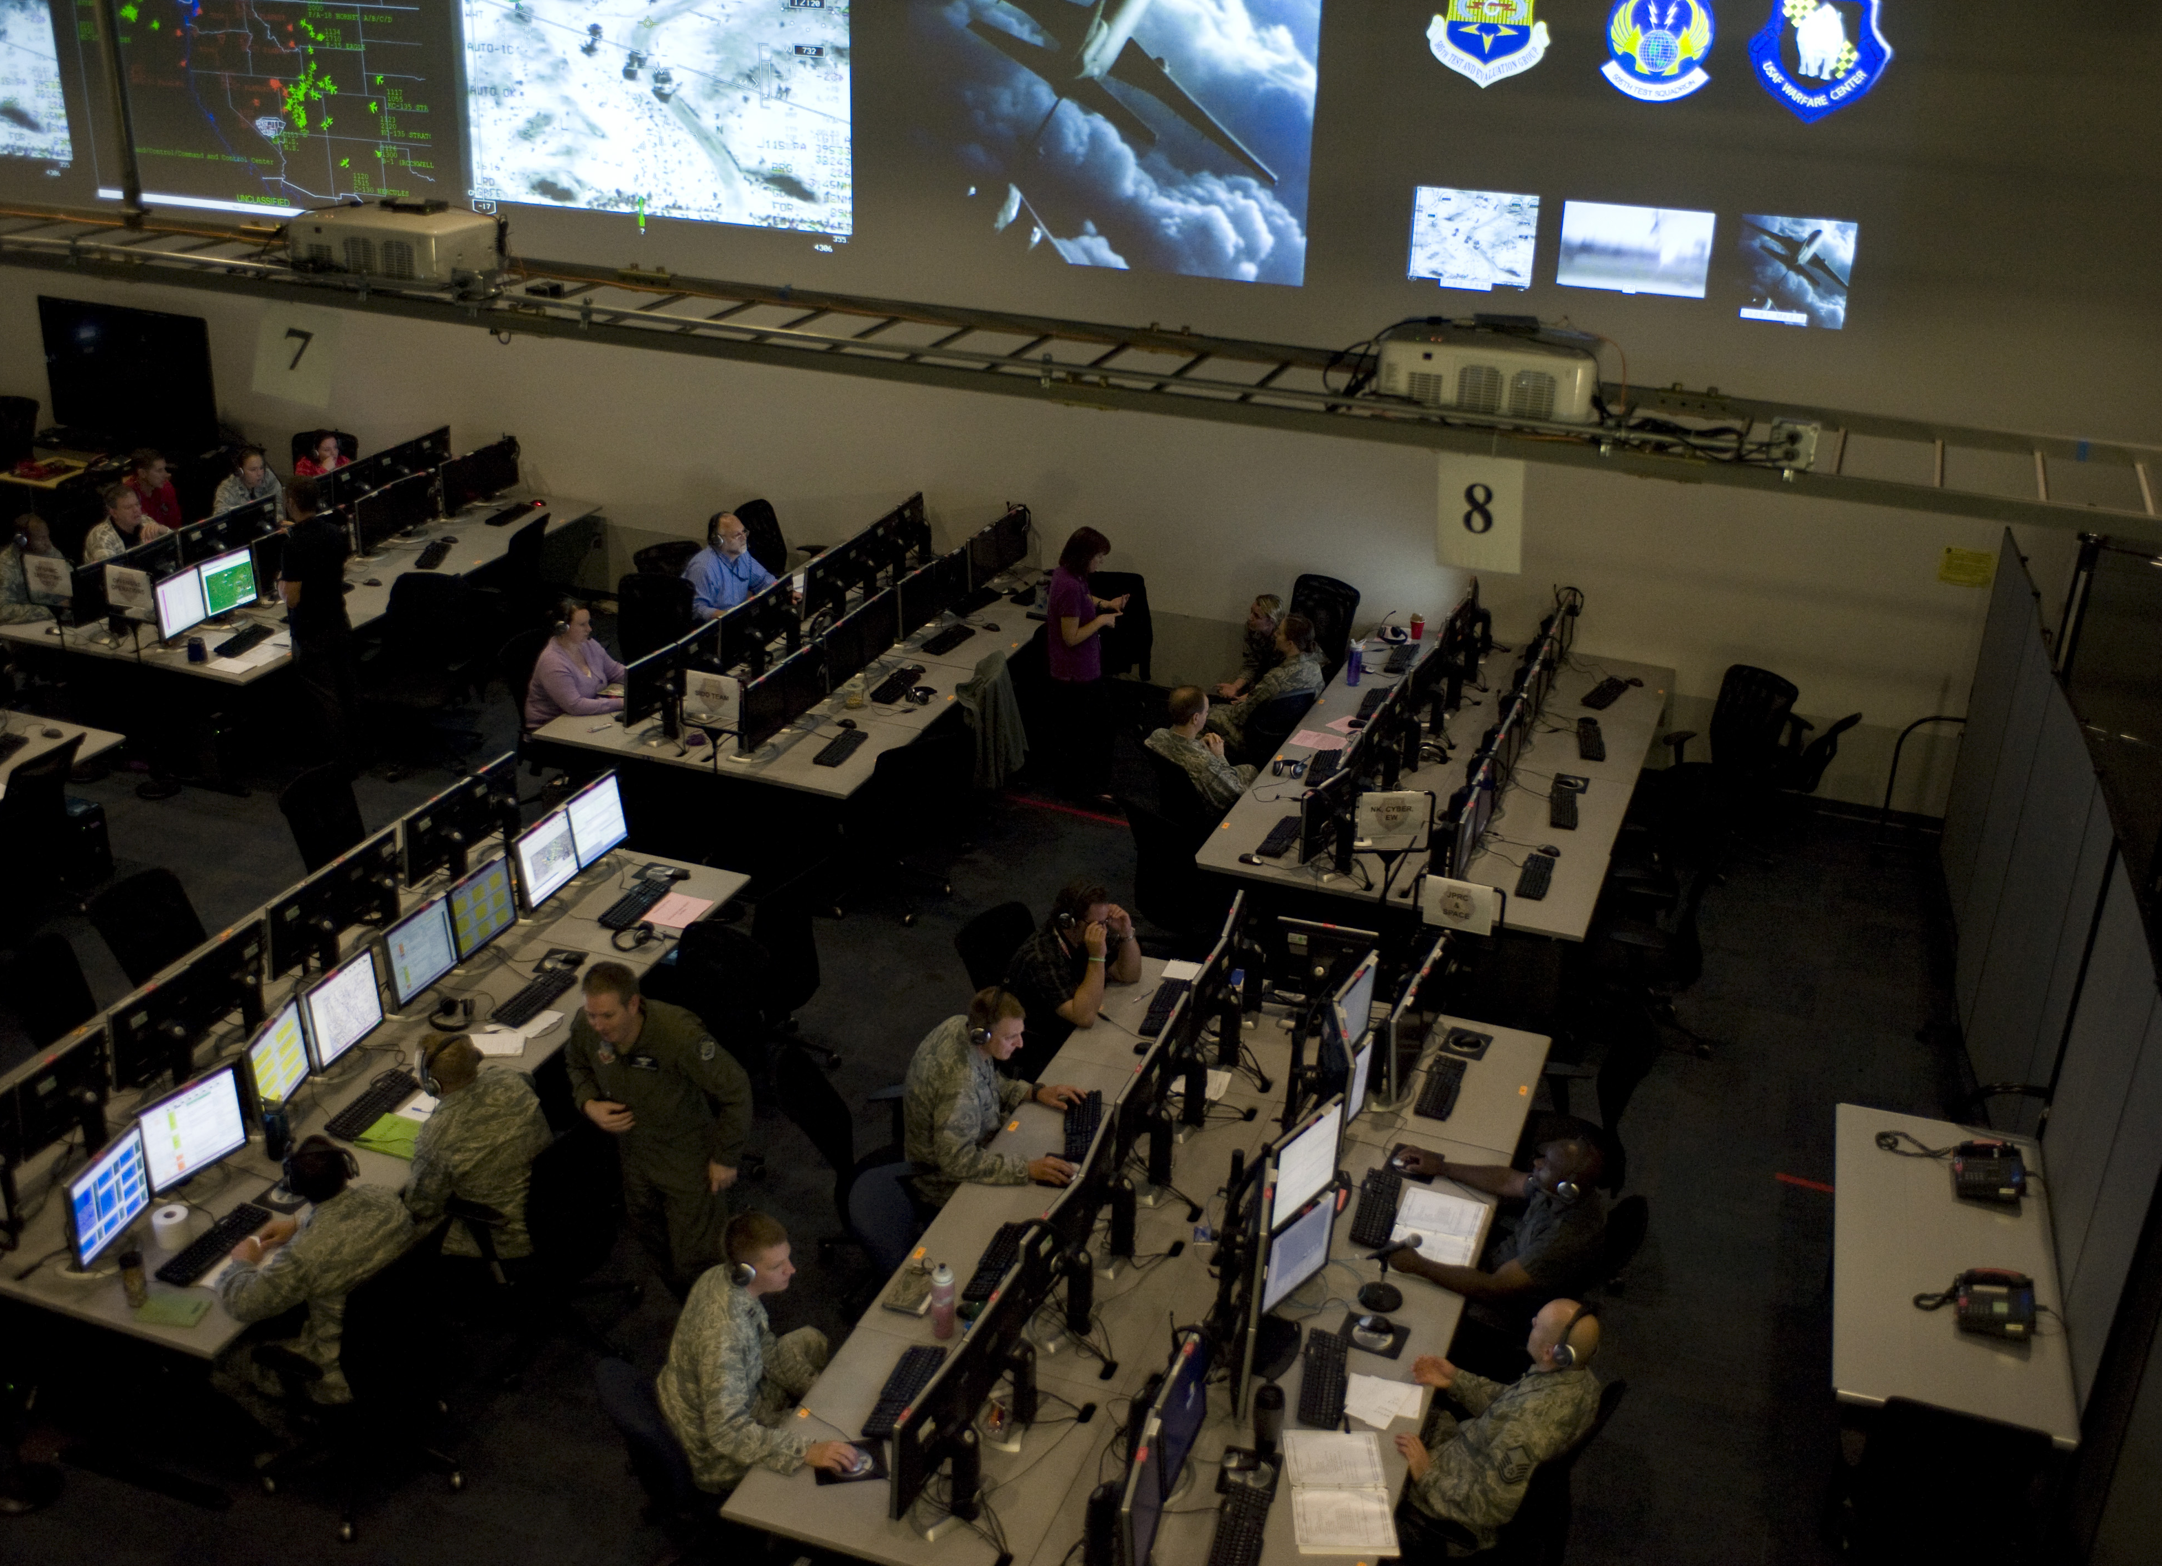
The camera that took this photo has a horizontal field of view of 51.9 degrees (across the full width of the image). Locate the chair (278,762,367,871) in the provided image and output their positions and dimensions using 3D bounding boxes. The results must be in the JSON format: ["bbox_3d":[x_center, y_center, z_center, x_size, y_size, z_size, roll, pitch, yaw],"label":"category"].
[{"bbox_3d":[-3.458,0.489,10.703,0.660,1.050,0.660,11,26,19],"label":"chair"}]

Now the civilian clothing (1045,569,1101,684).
[{"bbox_3d":[-0.021,-0.904,12.623,0.310,0.630,0.440,5,24,7],"label":"civilian clothing"}]

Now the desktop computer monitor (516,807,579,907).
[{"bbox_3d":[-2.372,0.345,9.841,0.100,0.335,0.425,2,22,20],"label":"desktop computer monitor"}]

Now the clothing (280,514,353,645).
[{"bbox_3d":[-4.361,-1.171,12.735,0.480,0.700,0.300,-14,29,-30],"label":"clothing"}]

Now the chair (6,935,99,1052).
[{"bbox_3d":[-4.065,1.117,9.037,0.600,0.960,0.600,10,24,16],"label":"chair"}]

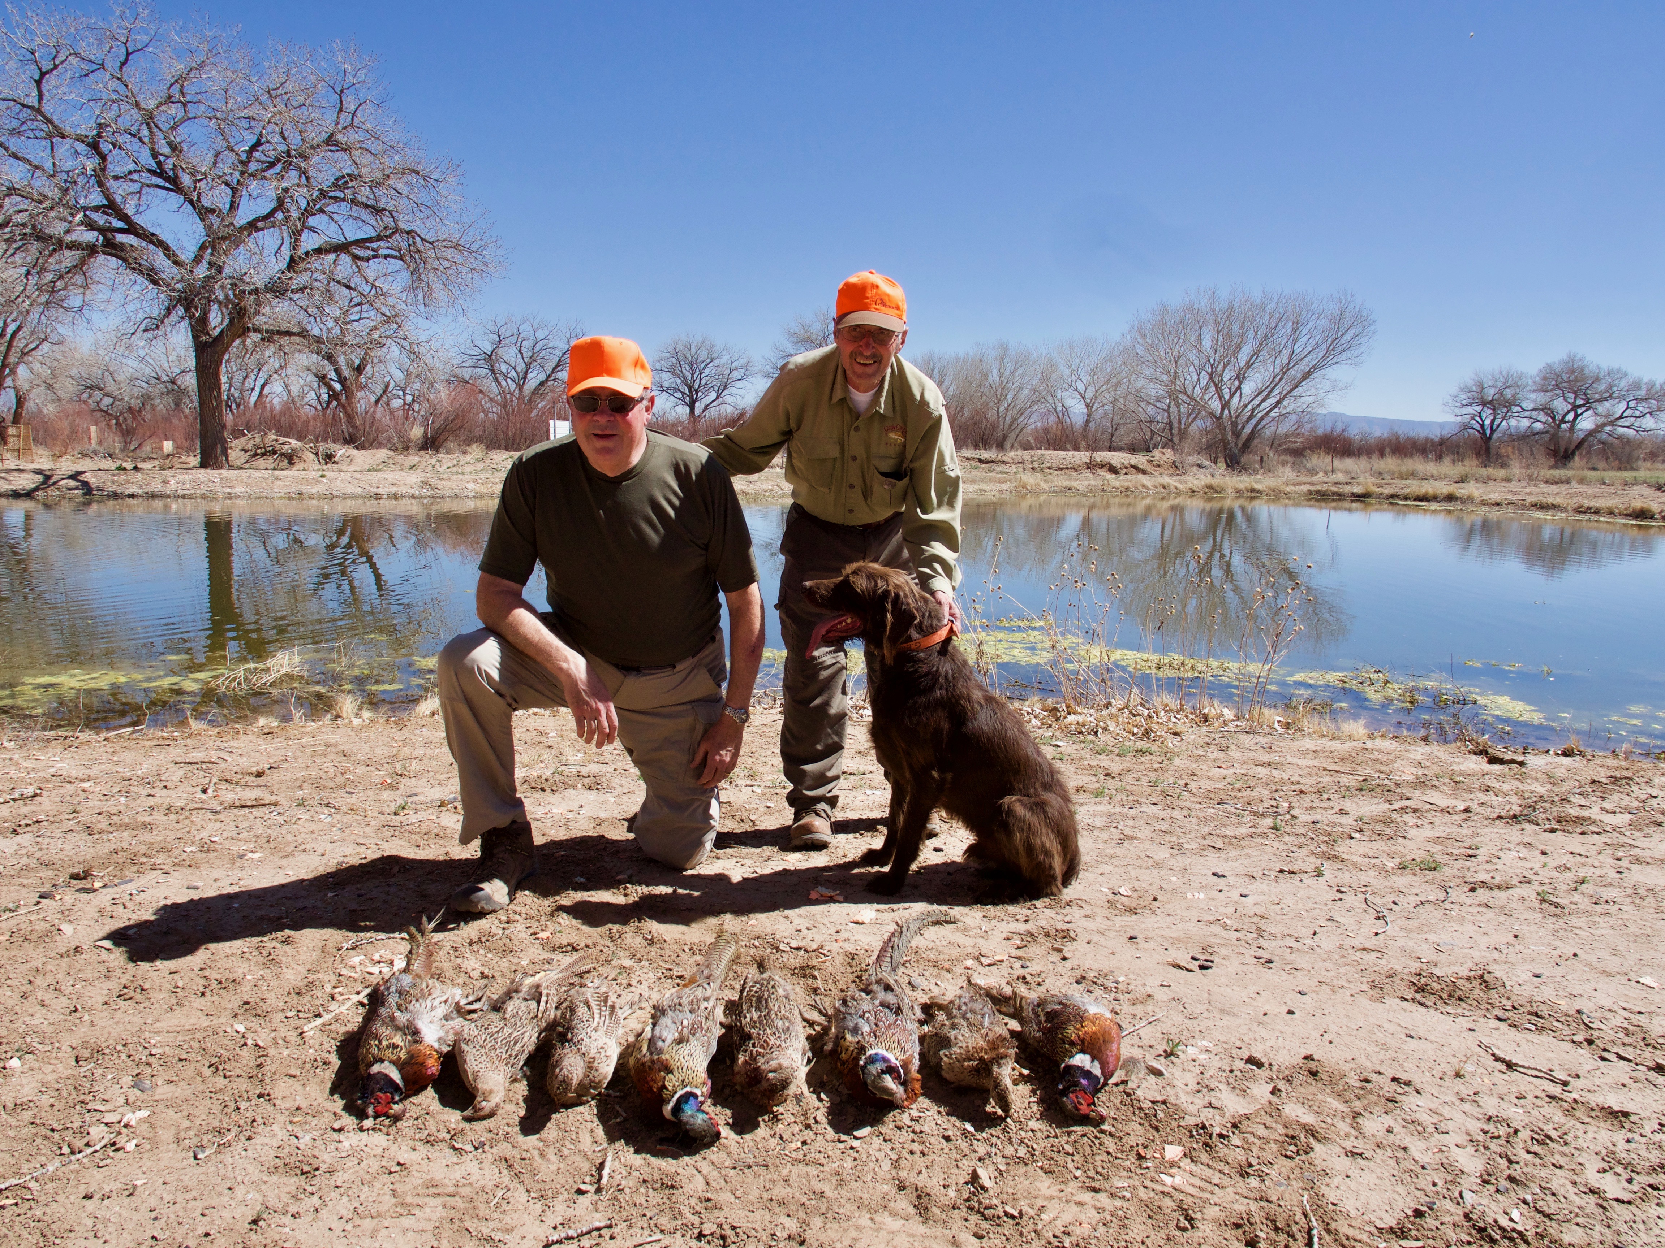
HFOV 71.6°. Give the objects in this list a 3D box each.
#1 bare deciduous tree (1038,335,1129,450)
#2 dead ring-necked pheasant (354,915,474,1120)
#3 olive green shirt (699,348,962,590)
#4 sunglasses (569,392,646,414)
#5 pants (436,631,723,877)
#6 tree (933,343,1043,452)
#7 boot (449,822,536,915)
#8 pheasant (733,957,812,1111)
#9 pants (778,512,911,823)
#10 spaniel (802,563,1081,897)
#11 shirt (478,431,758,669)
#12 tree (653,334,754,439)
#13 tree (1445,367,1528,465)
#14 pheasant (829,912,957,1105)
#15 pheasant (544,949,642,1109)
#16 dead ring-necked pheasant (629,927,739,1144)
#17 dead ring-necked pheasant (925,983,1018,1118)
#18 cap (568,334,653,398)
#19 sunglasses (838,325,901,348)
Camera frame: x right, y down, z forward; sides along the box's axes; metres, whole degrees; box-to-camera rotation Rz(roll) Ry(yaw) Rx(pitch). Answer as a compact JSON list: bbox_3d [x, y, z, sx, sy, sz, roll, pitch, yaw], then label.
[{"bbox_3d":[12.039,-11.042,55.962,4.430,5.820,4.300,0,9,0],"label":"bare deciduous tree"},{"bbox_3d":[-0.761,0.668,2.135,0.190,0.125,0.731,-3,9,-16],"label":"dead ring-necked pheasant"},{"bbox_3d":[-0.019,-0.372,2.776,0.680,0.570,0.480,0,9,-3],"label":"olive green shirt"},{"bbox_3d":[-0.455,-0.446,2.339,0.147,0.043,0.130,0,9,0],"label":"sunglasses"},{"bbox_3d":[-0.565,0.272,2.787,0.630,0.630,0.580,1,9,5],"label":"pants"},{"bbox_3d":[7.739,-11.051,56.973,5.620,5.670,5.200,0,9,0],"label":"tree"},{"bbox_3d":[-0.757,0.518,2.684,0.125,0.180,0.310,1,9,8],"label":"boot"},{"bbox_3d":[-0.103,0.660,1.968,0.140,0.120,0.390,0,9,0],"label":"pheasant"},{"bbox_3d":[0.052,0.104,3.055,0.420,0.842,0.340,0,9,0],"label":"pants"},{"bbox_3d":[0.248,0.249,2.764,0.640,0.786,0.290,0,9,-3],"label":"spaniel"},{"bbox_3d":[-0.480,-0.166,2.626,0.600,0.560,0.330,0,17,0],"label":"shirt"},{"bbox_3d":[-8.734,-15.716,78.508,7.120,7.730,6.800,0,9,0],"label":"tree"},{"bbox_3d":[32.354,-10.324,57.085,4.200,5.032,4.200,0,9,0],"label":"tree"},{"bbox_3d":[0.151,0.665,2.166,0.190,0.120,0.734,2,9,10],"label":"pheasant"},{"bbox_3d":[-0.378,0.661,1.963,0.155,0.120,0.380,1,9,4],"label":"pheasant"},{"bbox_3d":[-0.225,0.680,2.072,0.170,0.120,0.710,0,9,-2],"label":"dead ring-necked pheasant"},{"bbox_3d":[0.224,0.666,1.933,0.155,0.120,0.350,-1,9,-8],"label":"dead ring-necked pheasant"},{"bbox_3d":[-0.449,-0.523,2.337,0.170,0.127,0.260,0,9,-2],"label":"cap"},{"bbox_3d":[0.080,-0.630,2.542,0.142,0.047,0.120,6,18,-1],"label":"sunglasses"}]

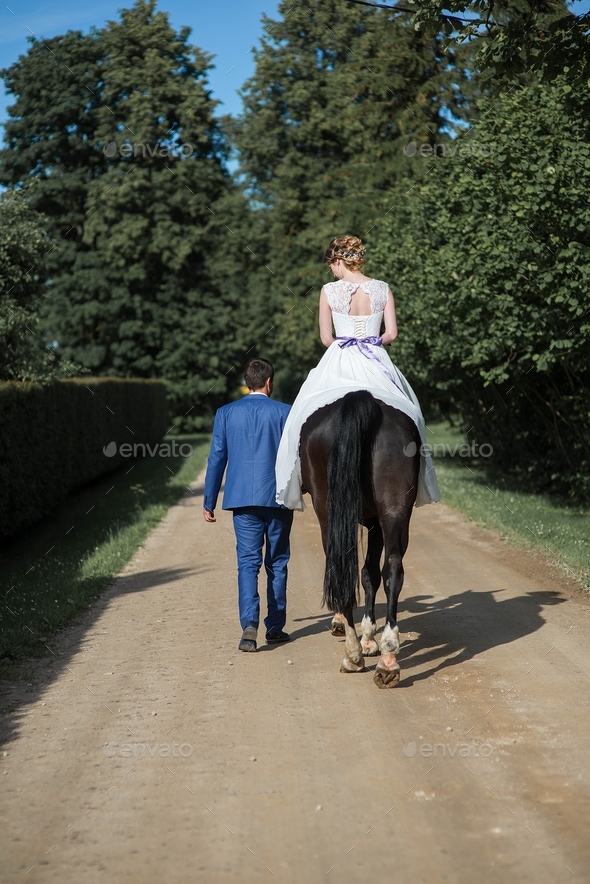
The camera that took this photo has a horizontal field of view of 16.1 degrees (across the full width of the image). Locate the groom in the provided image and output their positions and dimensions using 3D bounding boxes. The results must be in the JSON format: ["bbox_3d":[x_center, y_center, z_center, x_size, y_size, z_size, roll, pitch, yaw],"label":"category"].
[{"bbox_3d":[-0.272,0.372,12.750,0.590,1.770,0.560,0,2,0],"label":"groom"}]

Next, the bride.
[{"bbox_3d":[0.363,-0.405,12.200,0.960,1.610,0.950,0,2,-3],"label":"bride"}]

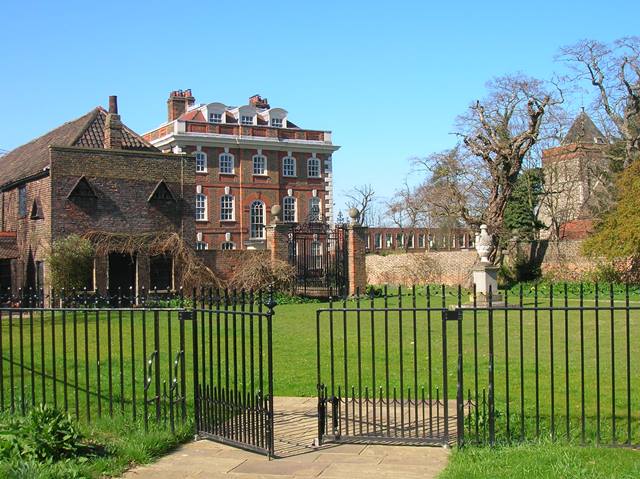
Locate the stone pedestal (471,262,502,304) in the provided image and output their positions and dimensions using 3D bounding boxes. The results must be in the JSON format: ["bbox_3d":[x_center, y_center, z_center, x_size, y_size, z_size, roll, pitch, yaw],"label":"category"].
[{"bbox_3d":[5.064,1.353,23.600,0.700,1.186,0.700,0,-1,-32],"label":"stone pedestal"}]

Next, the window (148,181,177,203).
[{"bbox_3d":[-5.275,-1.633,26.082,0.900,0.720,0.340,0,-1,-34],"label":"window"}]

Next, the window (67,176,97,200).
[{"bbox_3d":[-7.527,-1.637,24.563,0.920,0.760,0.340,0,-1,-34],"label":"window"}]

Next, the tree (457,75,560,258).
[{"bbox_3d":[9.881,-3.171,41.000,5.200,10.884,4.900,-1,-1,0],"label":"tree"}]

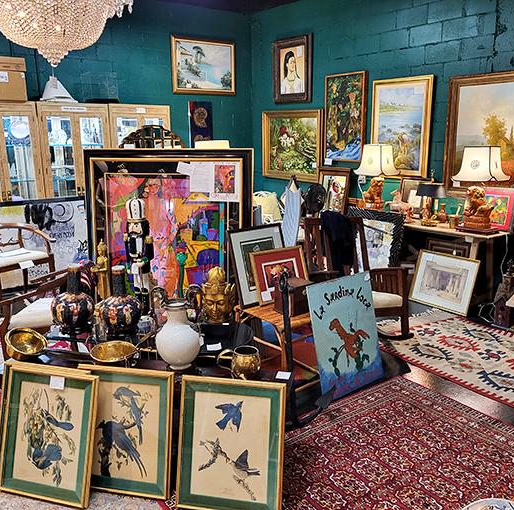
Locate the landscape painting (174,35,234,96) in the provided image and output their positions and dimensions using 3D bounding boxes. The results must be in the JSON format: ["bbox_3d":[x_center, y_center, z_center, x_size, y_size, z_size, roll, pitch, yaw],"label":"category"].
[{"bbox_3d":[-0.715,-2.643,7.185,1.045,0.730,0.050,-11,17,-37],"label":"landscape painting"}]

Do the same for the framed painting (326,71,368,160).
[{"bbox_3d":[1.123,-1.738,6.503,0.045,1.070,0.675,-11,17,-38],"label":"framed painting"}]

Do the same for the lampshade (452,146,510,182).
[{"bbox_3d":[2.133,-0.867,4.836,0.330,0.305,0.420,-11,17,-37],"label":"lampshade"}]

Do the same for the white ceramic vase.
[{"bbox_3d":[-0.357,0.362,2.331,0.208,0.319,0.208,2,13,11],"label":"white ceramic vase"}]

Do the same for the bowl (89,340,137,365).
[{"bbox_3d":[-0.738,0.541,2.634,0.235,0.090,0.235,-6,14,-20],"label":"bowl"}]

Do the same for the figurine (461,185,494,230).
[{"bbox_3d":[2.128,-0.474,4.927,0.190,0.410,0.240,-8,15,-26],"label":"figurine"}]

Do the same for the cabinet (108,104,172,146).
[{"bbox_3d":[-1.541,-0.916,6.673,0.810,1.990,0.410,-11,17,-37],"label":"cabinet"}]

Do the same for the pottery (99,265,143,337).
[{"bbox_3d":[-0.747,0.254,2.806,0.245,0.389,0.245,-1,13,0],"label":"pottery"}]

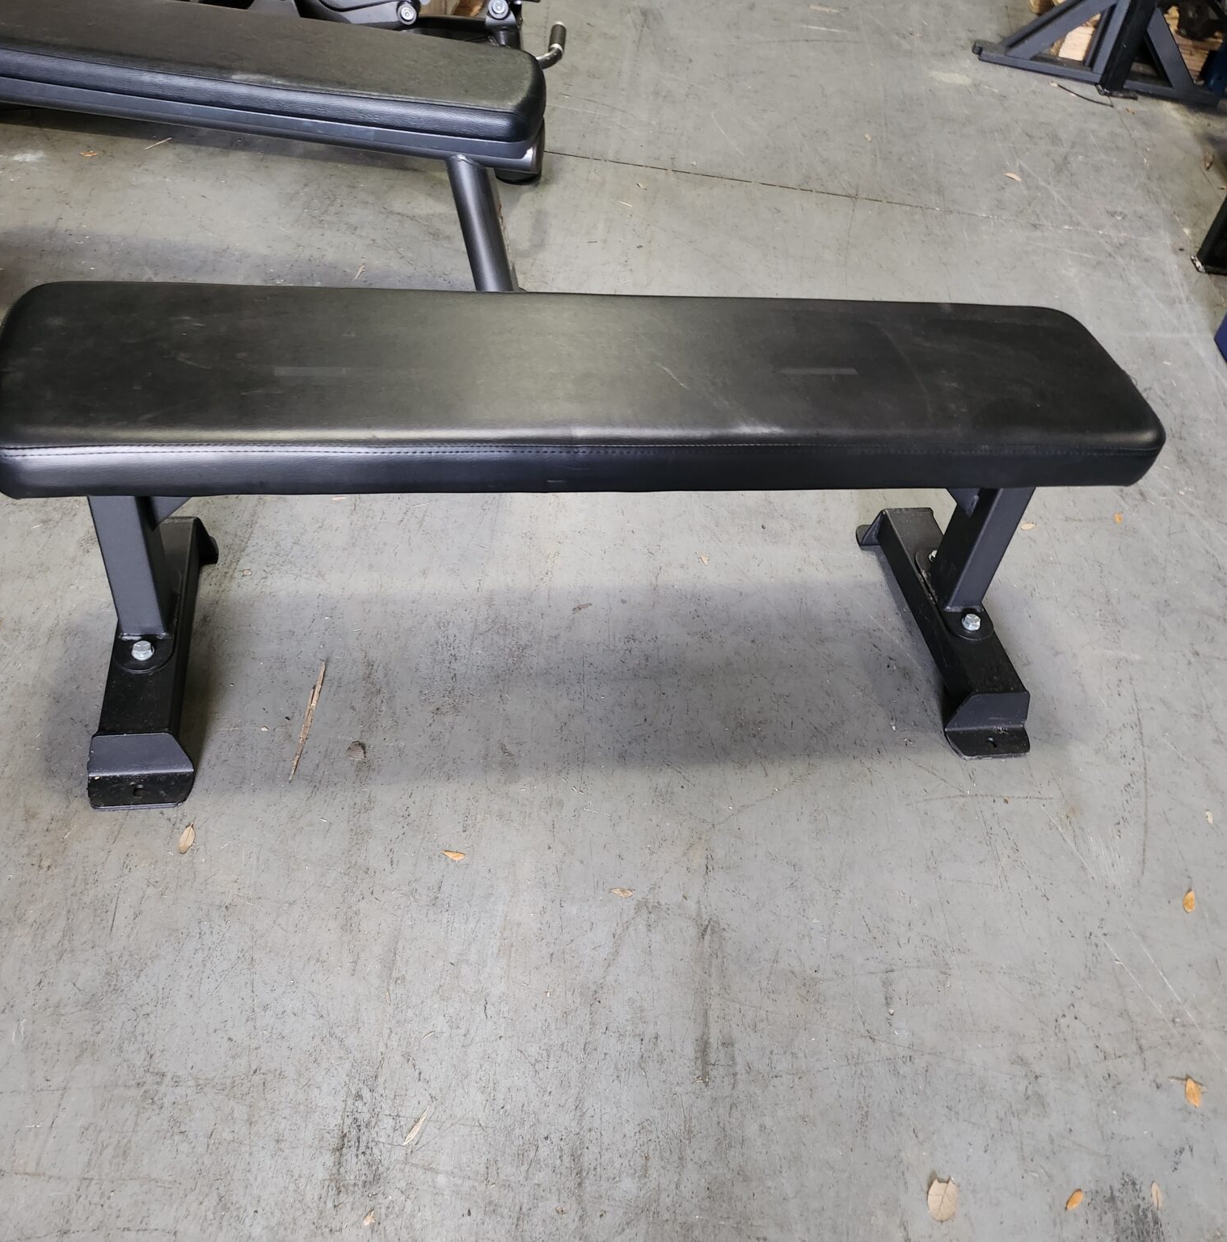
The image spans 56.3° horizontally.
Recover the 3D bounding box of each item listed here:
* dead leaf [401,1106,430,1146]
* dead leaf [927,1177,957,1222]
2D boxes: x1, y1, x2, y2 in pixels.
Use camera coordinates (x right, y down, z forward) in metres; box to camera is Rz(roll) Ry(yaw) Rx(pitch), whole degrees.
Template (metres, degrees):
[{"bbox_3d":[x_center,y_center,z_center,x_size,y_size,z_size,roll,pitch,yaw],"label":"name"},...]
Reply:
[{"bbox_3d":[-0.184,0.470,1.071,0.011,0.009,0.046,26,47,16],"label":"dead leaf"},{"bbox_3d":[0.310,0.544,1.081,0.028,0.010,0.041,18,45,9],"label":"dead leaf"}]

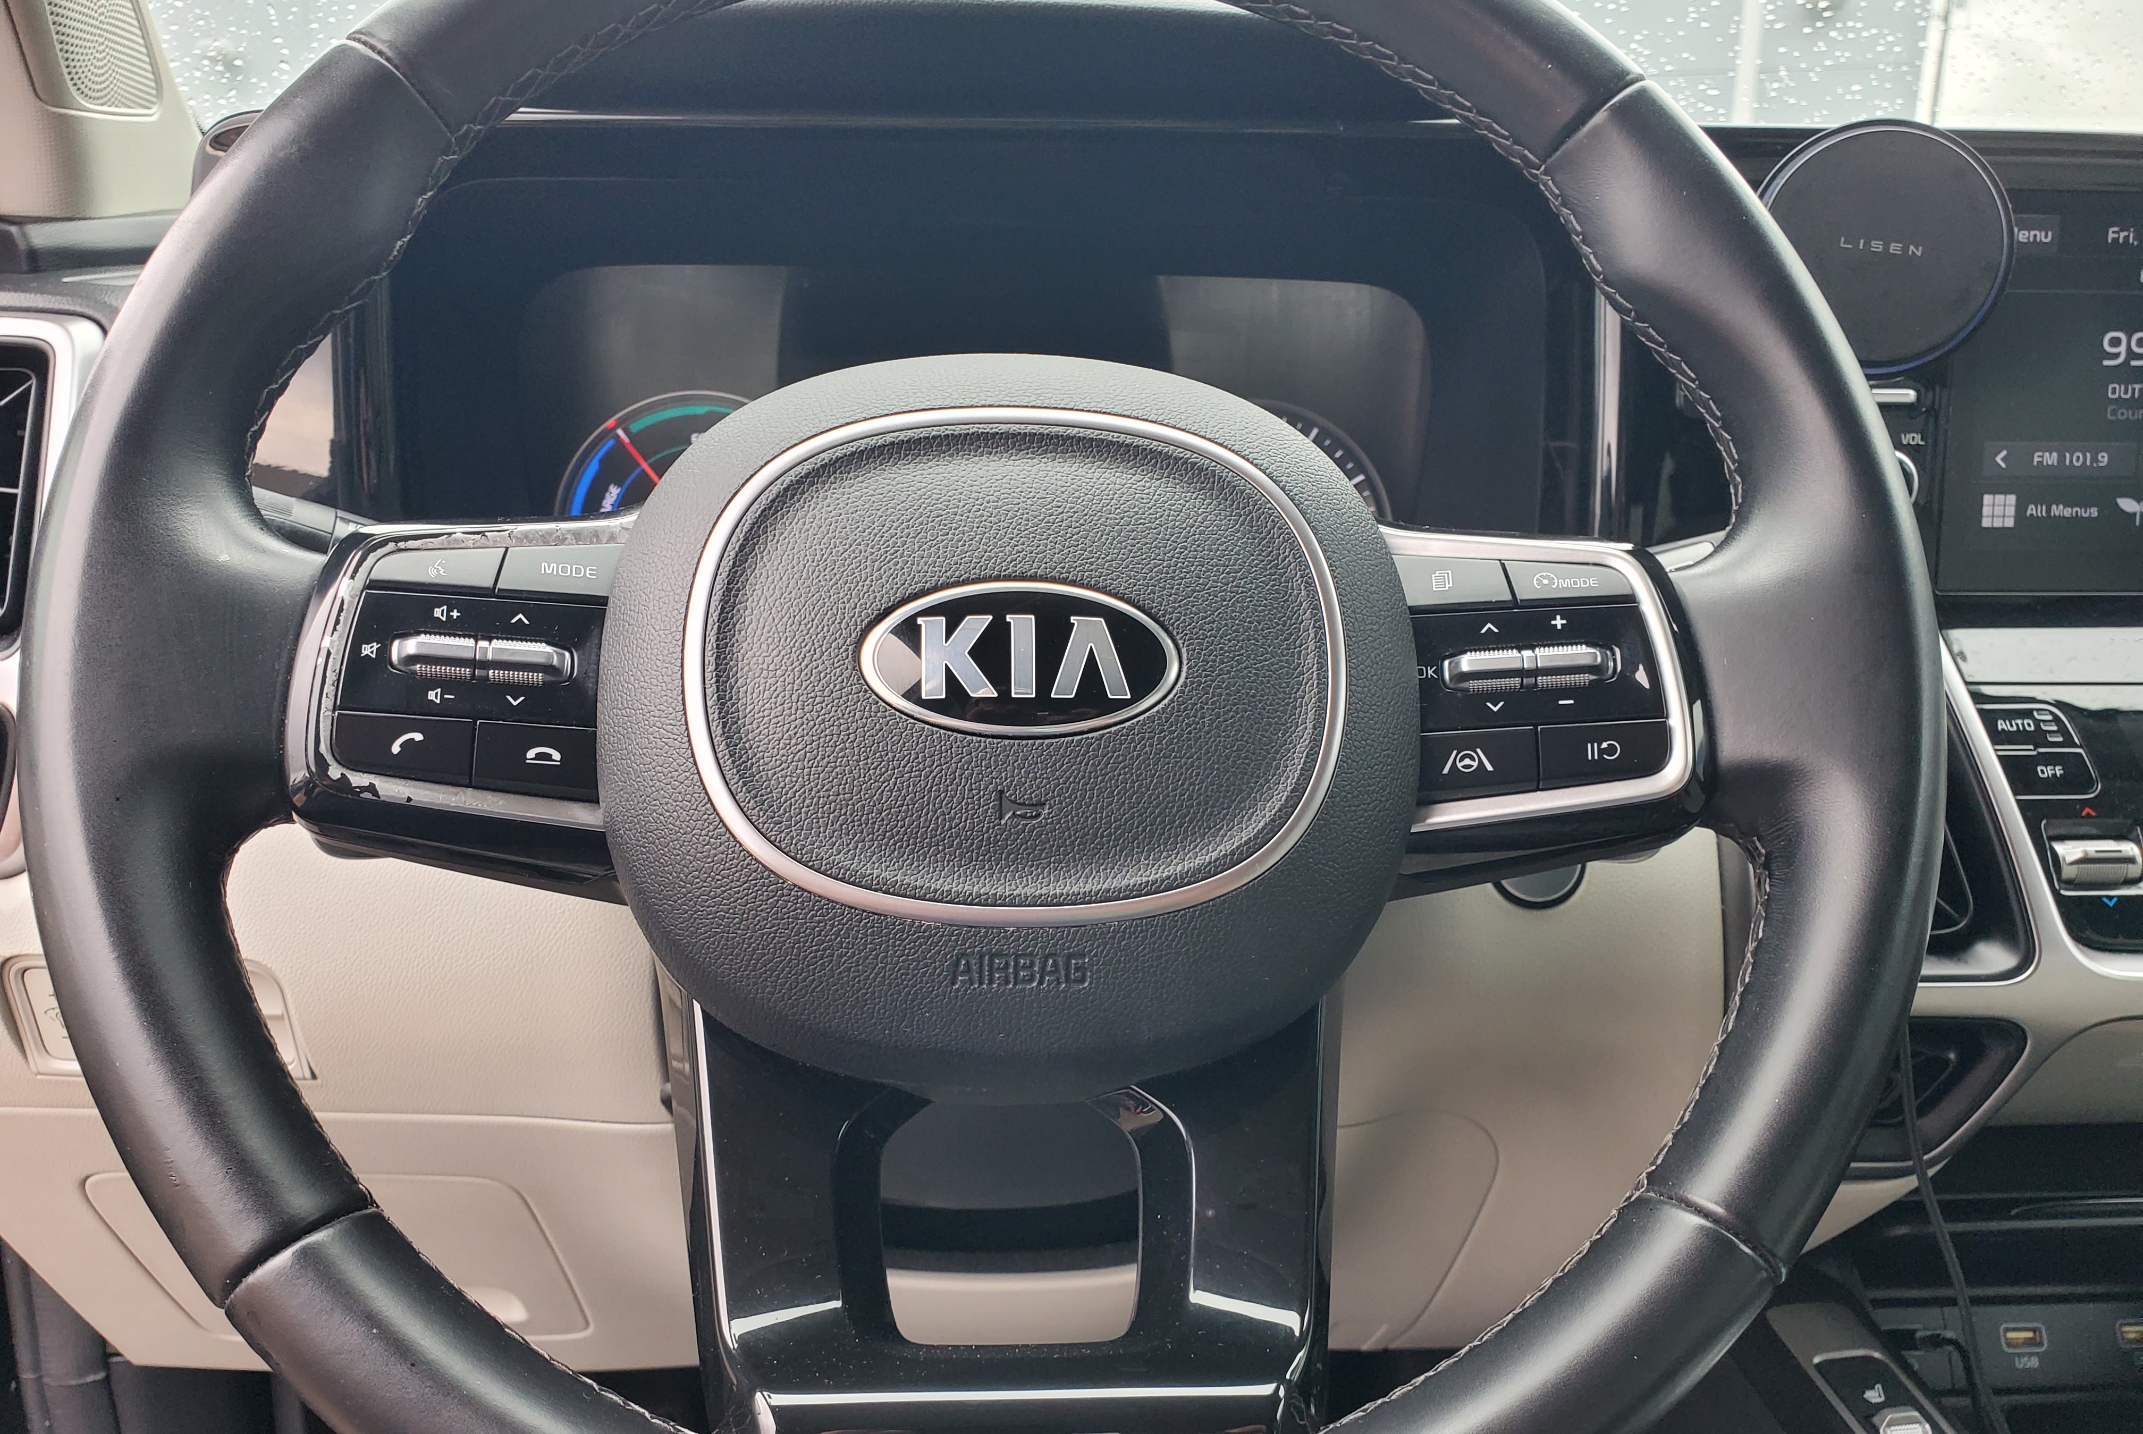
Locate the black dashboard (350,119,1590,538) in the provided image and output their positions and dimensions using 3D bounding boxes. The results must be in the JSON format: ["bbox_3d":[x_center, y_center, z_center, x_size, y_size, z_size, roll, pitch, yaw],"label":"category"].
[{"bbox_3d":[-0.030,-0.111,0.485,0.355,0.130,0.060,-1,6,-3],"label":"black dashboard"}]

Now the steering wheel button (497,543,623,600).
[{"bbox_3d":[-0.102,-0.029,0.320,0.025,0.010,0.005,3,-22,-4],"label":"steering wheel button"}]

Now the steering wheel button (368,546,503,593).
[{"bbox_3d":[-0.125,-0.029,0.319,0.026,0.009,0.005,3,-22,-4],"label":"steering wheel button"}]

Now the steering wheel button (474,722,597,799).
[{"bbox_3d":[-0.104,0.009,0.312,0.024,0.013,0.005,3,-12,-4],"label":"steering wheel button"}]

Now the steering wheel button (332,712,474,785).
[{"bbox_3d":[-0.129,0.006,0.311,0.027,0.013,0.005,3,-12,-4],"label":"steering wheel button"}]

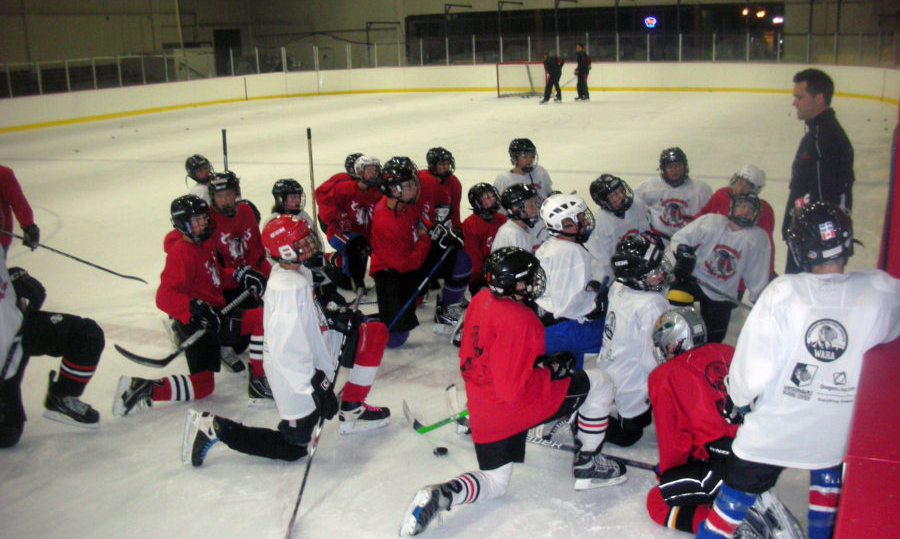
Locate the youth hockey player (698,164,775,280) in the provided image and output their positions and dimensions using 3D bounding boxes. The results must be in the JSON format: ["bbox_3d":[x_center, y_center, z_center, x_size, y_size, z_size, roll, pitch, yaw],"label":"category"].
[{"bbox_3d":[2.027,-0.148,6.422,0.550,1.180,0.720,1,14,11],"label":"youth hockey player"}]

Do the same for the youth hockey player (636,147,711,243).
[{"bbox_3d":[1.703,-0.311,7.000,0.640,1.240,0.750,2,14,13],"label":"youth hockey player"}]

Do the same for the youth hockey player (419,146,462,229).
[{"bbox_3d":[-0.050,-0.398,7.532,0.500,1.220,0.750,-5,15,-14],"label":"youth hockey player"}]

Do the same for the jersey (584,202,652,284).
[{"bbox_3d":[1.047,-0.127,5.802,0.500,0.650,0.380,-13,18,-39],"label":"jersey"}]

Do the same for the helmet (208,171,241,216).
[{"bbox_3d":[-1.541,-0.519,6.220,0.230,0.290,0.280,-5,14,-12],"label":"helmet"}]

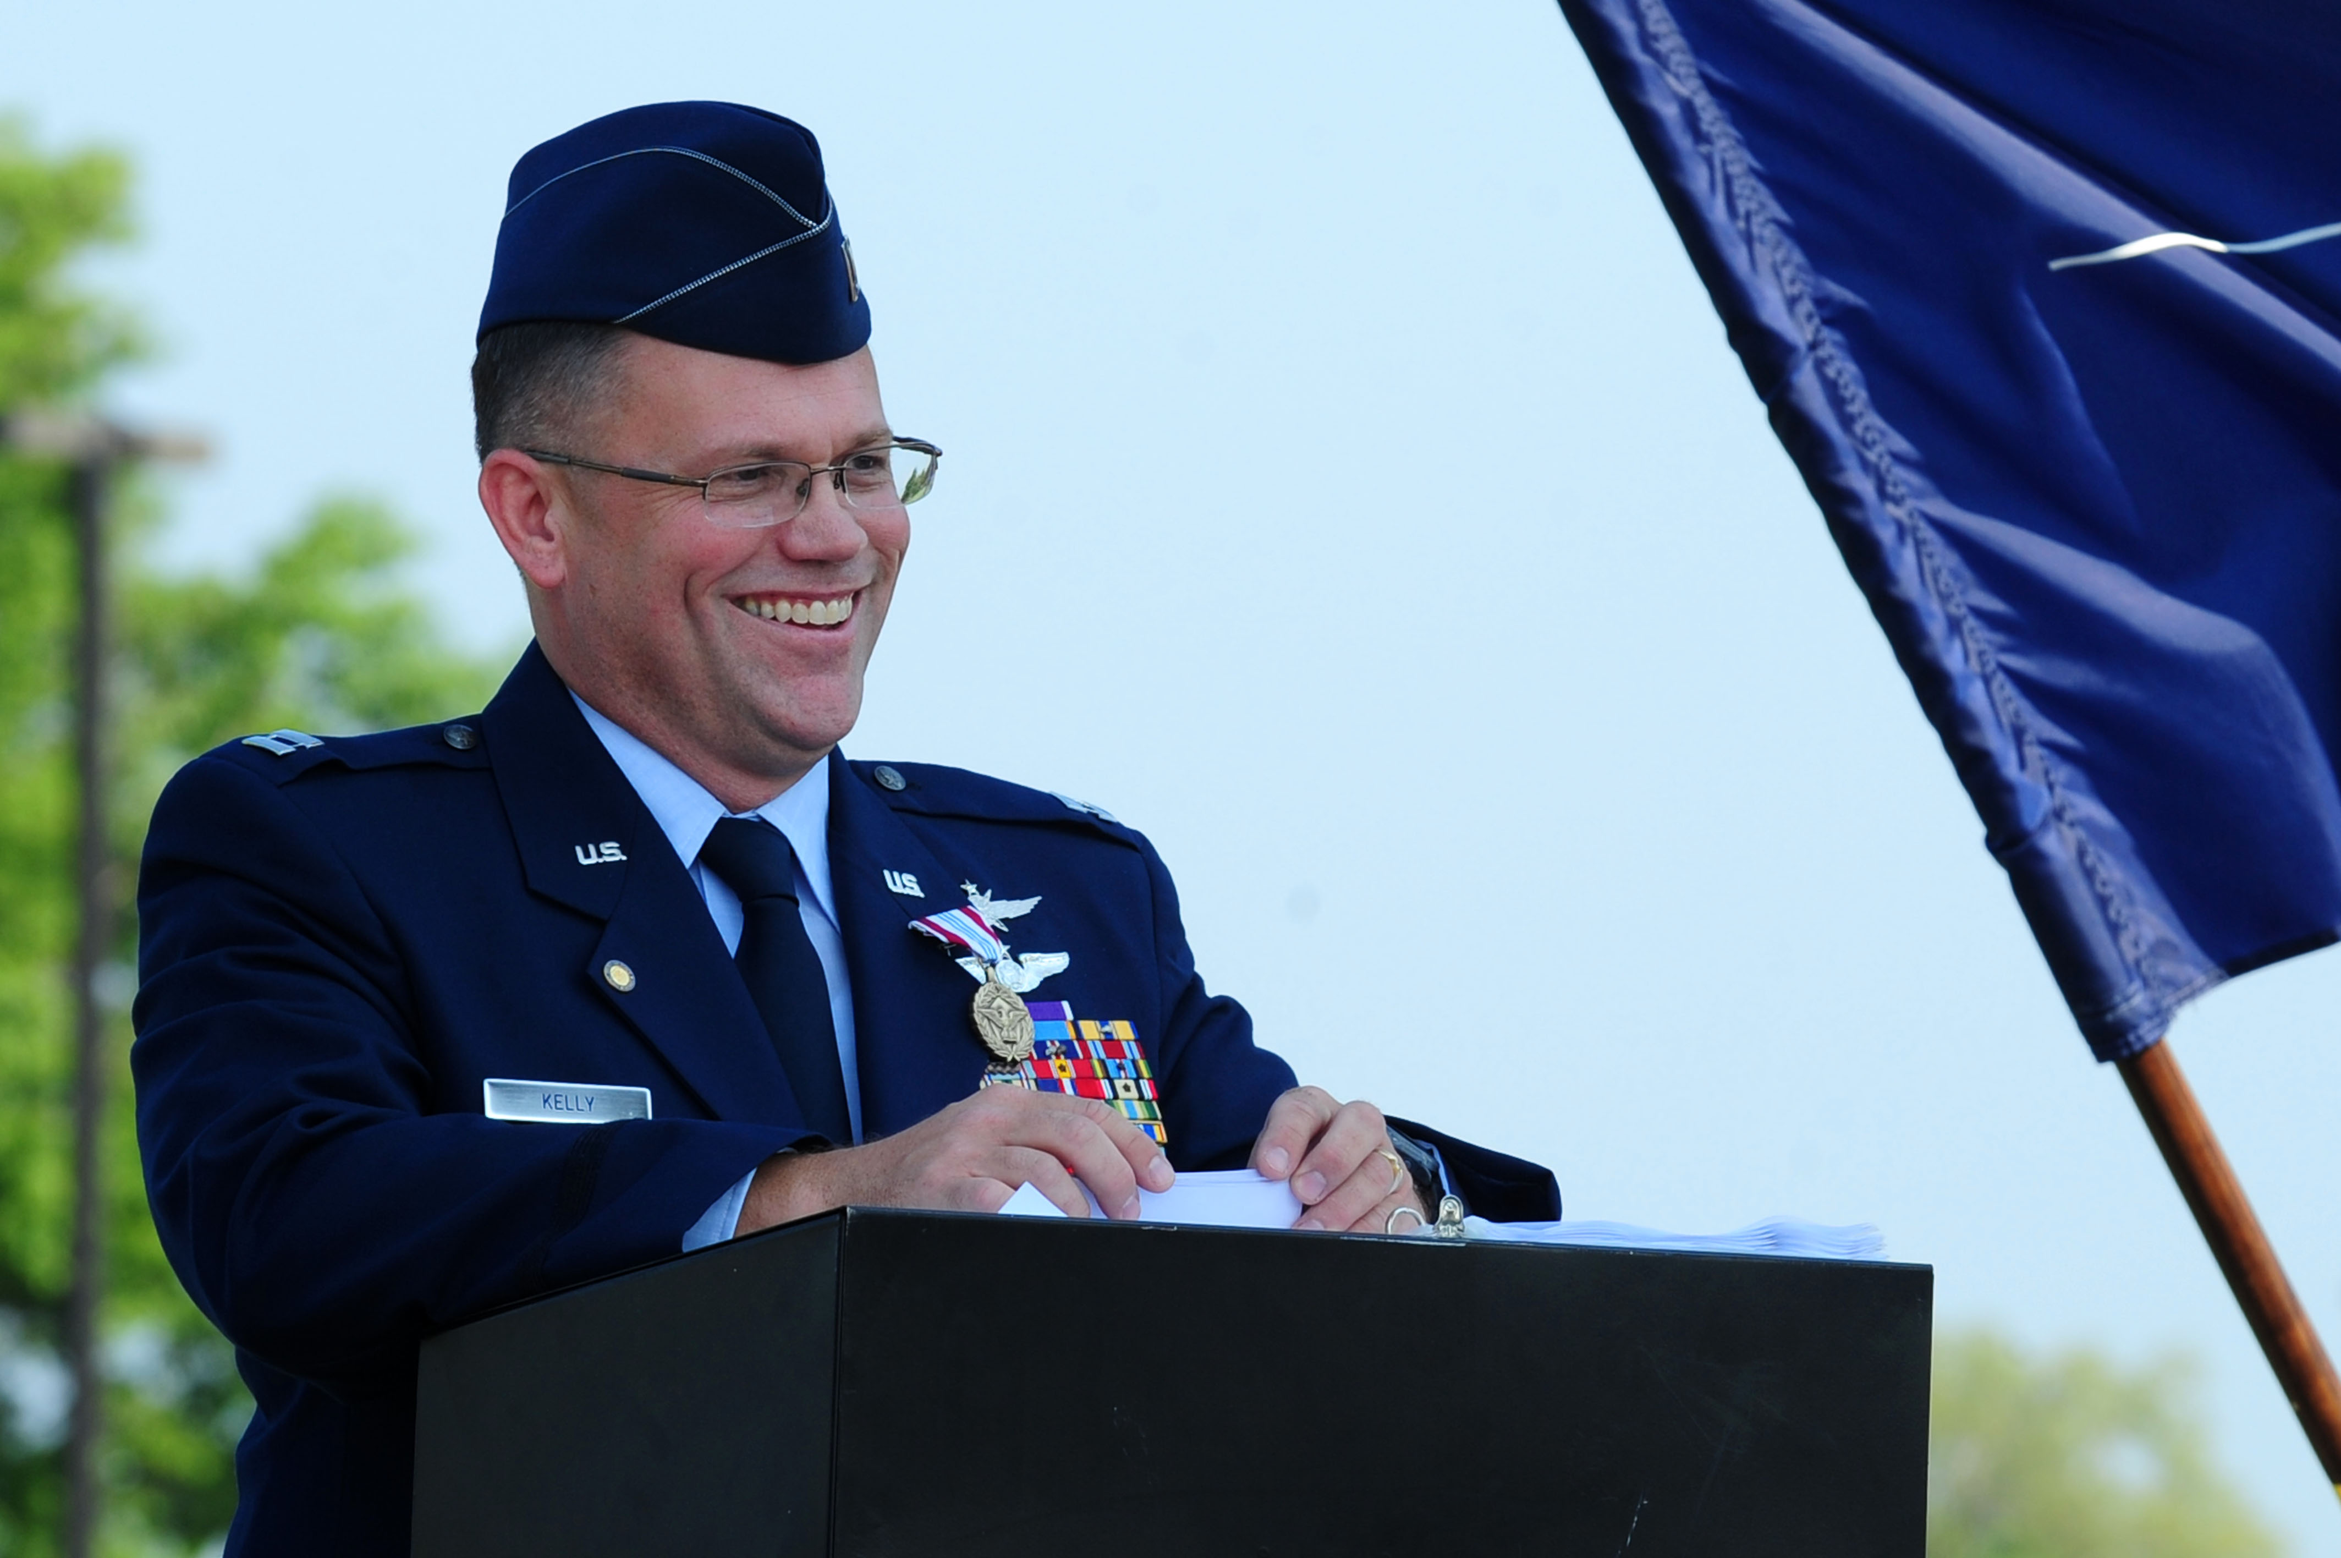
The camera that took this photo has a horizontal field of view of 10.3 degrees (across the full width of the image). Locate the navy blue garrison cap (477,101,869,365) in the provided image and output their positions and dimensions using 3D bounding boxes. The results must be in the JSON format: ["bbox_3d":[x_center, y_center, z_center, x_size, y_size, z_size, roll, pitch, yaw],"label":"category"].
[{"bbox_3d":[-0.225,-0.250,5.900,0.160,0.116,0.207,-5,10,-44],"label":"navy blue garrison cap"}]

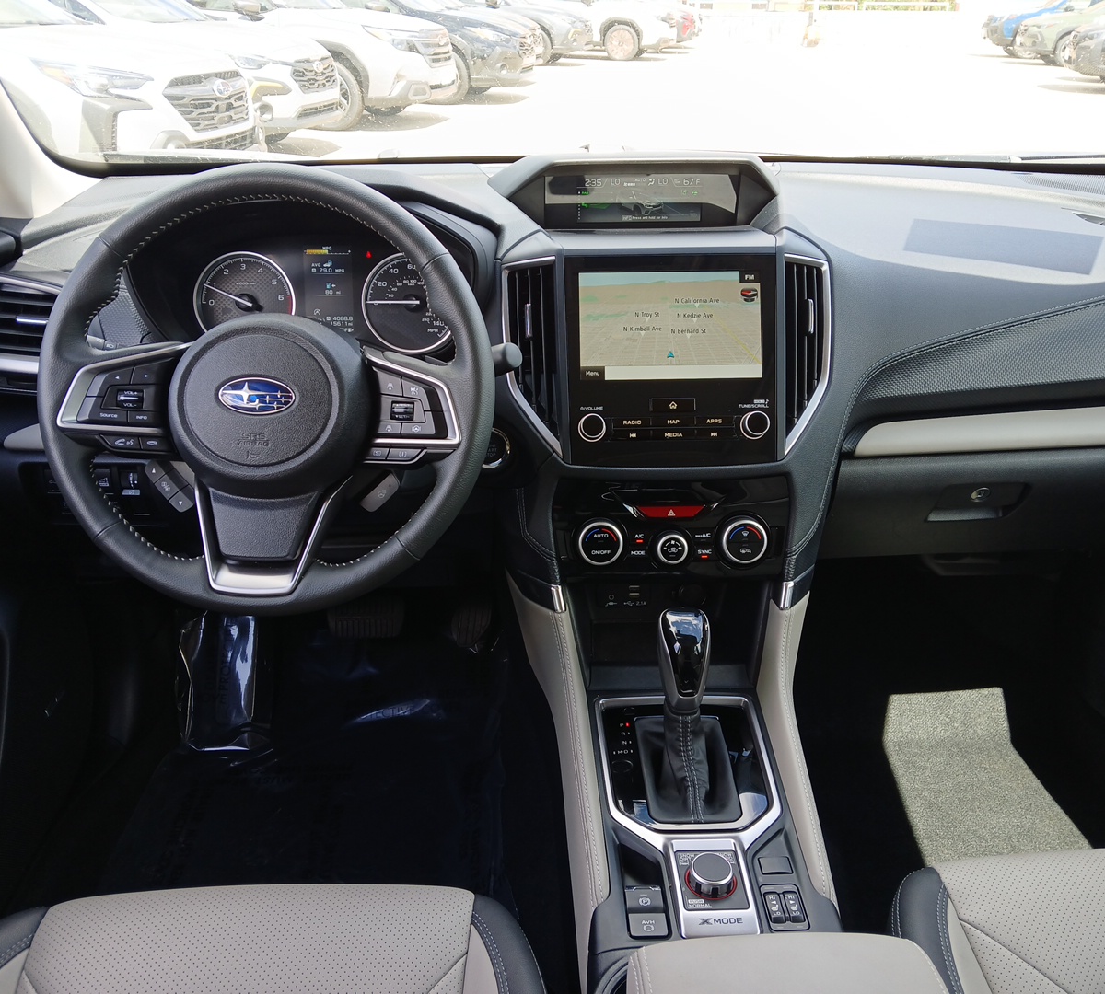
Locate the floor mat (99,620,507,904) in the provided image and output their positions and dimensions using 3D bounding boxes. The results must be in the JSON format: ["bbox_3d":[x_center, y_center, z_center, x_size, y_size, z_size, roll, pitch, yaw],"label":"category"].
[{"bbox_3d":[-0.292,0.338,1.295,0.480,0.110,0.610,-2,27,-1],"label":"floor mat"}]

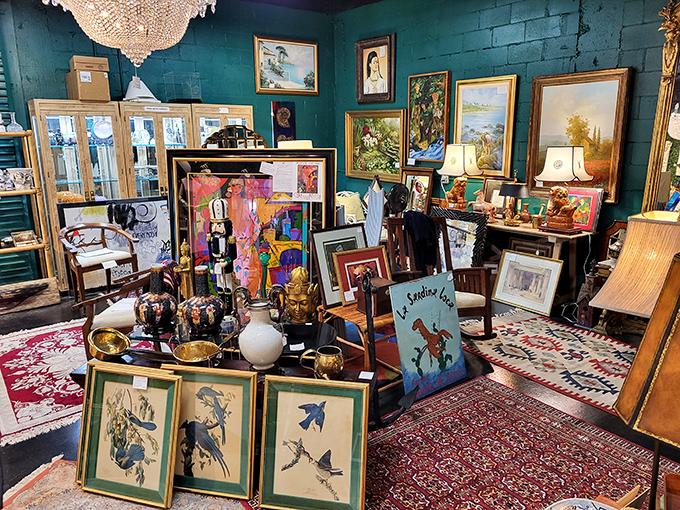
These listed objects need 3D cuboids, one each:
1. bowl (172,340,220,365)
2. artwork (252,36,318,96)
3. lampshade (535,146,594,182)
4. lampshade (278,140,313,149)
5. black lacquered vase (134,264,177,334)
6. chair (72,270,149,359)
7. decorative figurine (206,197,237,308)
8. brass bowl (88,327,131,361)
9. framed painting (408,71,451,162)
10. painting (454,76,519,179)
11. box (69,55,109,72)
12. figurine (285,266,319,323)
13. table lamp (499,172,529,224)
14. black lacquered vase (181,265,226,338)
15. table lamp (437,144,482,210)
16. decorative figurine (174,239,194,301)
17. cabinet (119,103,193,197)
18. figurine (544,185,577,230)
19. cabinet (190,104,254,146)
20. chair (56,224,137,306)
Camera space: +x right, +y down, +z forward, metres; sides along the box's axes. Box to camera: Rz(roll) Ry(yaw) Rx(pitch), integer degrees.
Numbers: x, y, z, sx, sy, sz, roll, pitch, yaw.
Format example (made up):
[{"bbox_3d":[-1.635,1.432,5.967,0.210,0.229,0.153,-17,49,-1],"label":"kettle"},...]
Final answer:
[{"bbox_3d":[-0.738,0.541,2.634,0.235,0.090,0.235,-6,14,-20],"label":"bowl"},{"bbox_3d":[-0.715,-2.643,7.185,1.045,0.730,0.050,-11,17,-37],"label":"artwork"},{"bbox_3d":[2.133,-0.867,4.836,0.330,0.305,0.420,-11,17,-37],"label":"lampshade"},{"bbox_3d":[-0.483,-1.086,5.532,0.420,0.280,0.420,-2,13,-4],"label":"lampshade"},{"bbox_3d":[-1.027,0.249,2.874,0.243,0.375,0.243,-1,13,0],"label":"black lacquered vase"},{"bbox_3d":[-1.349,0.439,3.491,0.560,0.780,0.610,-2,13,-4],"label":"chair"},{"bbox_3d":[-0.787,0.030,3.415,0.175,0.865,0.145,2,14,12],"label":"decorative figurine"},{"bbox_3d":[-1.258,0.506,2.774,0.230,0.095,0.230,13,23,-24],"label":"brass bowl"},{"bbox_3d":[1.123,-1.738,6.503,0.045,1.070,0.675,-11,17,-38],"label":"framed painting"},{"bbox_3d":[1.651,-1.466,5.891,0.055,1.090,0.795,-11,17,-38],"label":"painting"},{"bbox_3d":[-2.607,-1.964,5.297,0.315,0.127,0.280,-11,17,-37],"label":"box"},{"bbox_3d":[-0.223,0.229,3.016,0.198,0.321,0.200,3,14,14],"label":"figurine"},{"bbox_3d":[1.715,-0.577,5.042,0.280,0.509,0.260,10,17,39],"label":"table lamp"},{"bbox_3d":[-0.747,0.254,2.806,0.245,0.389,0.245,-1,13,0],"label":"black lacquered vase"},{"bbox_3d":[1.248,-0.770,5.357,0.355,0.750,0.355,-11,17,-38],"label":"table lamp"},{"bbox_3d":[-1.082,0.168,3.499,0.115,0.565,0.135,10,17,39],"label":"decorative figurine"},{"bbox_3d":[-2.181,-0.789,6.176,0.800,1.990,0.410,-11,17,-37],"label":"cabinet"},{"bbox_3d":[2.128,-0.474,4.927,0.190,0.410,0.240,-8,15,-26],"label":"figurine"},{"bbox_3d":[-1.541,-0.916,6.673,0.810,1.990,0.410,-11,17,-37],"label":"cabinet"},{"bbox_3d":[-2.416,0.115,5.175,0.600,0.770,0.600,11,18,41],"label":"chair"}]

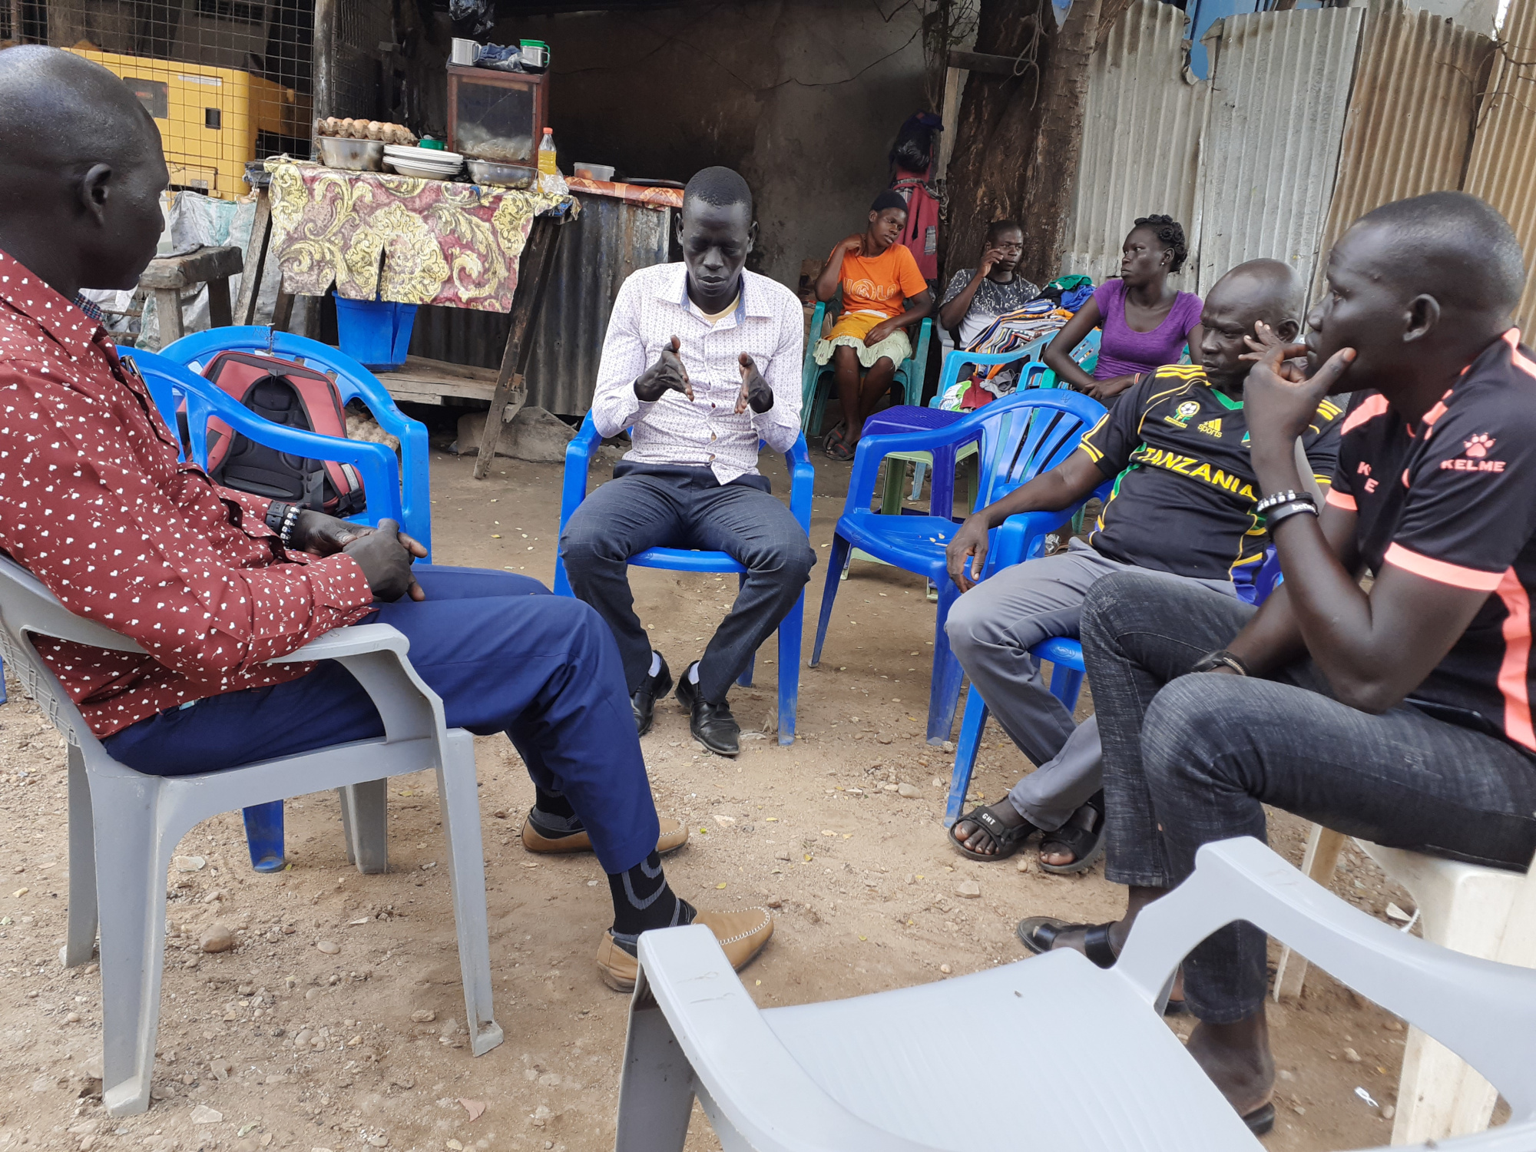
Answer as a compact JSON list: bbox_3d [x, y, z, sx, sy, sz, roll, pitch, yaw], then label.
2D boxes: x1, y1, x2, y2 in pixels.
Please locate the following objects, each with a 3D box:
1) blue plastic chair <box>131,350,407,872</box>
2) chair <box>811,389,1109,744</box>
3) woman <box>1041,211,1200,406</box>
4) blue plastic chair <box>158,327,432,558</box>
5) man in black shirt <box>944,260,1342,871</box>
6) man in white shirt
[{"bbox_3d":[-1.014,0.016,2.251,0.560,0.810,0.570,8,15,9],"label":"blue plastic chair"},{"bbox_3d":[0.520,-0.075,3.139,0.560,0.810,0.570,-4,17,-31],"label":"chair"},{"bbox_3d":[1.162,-0.621,4.017,0.520,1.200,0.720,17,18,37],"label":"woman"},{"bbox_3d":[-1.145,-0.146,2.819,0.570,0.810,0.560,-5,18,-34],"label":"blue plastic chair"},{"bbox_3d":[0.776,-0.011,2.277,0.700,1.170,0.580,-7,19,-38],"label":"man in black shirt"},{"bbox_3d":[-0.170,-0.282,2.732,0.540,1.290,0.660,4,15,-5],"label":"man in white shirt"}]

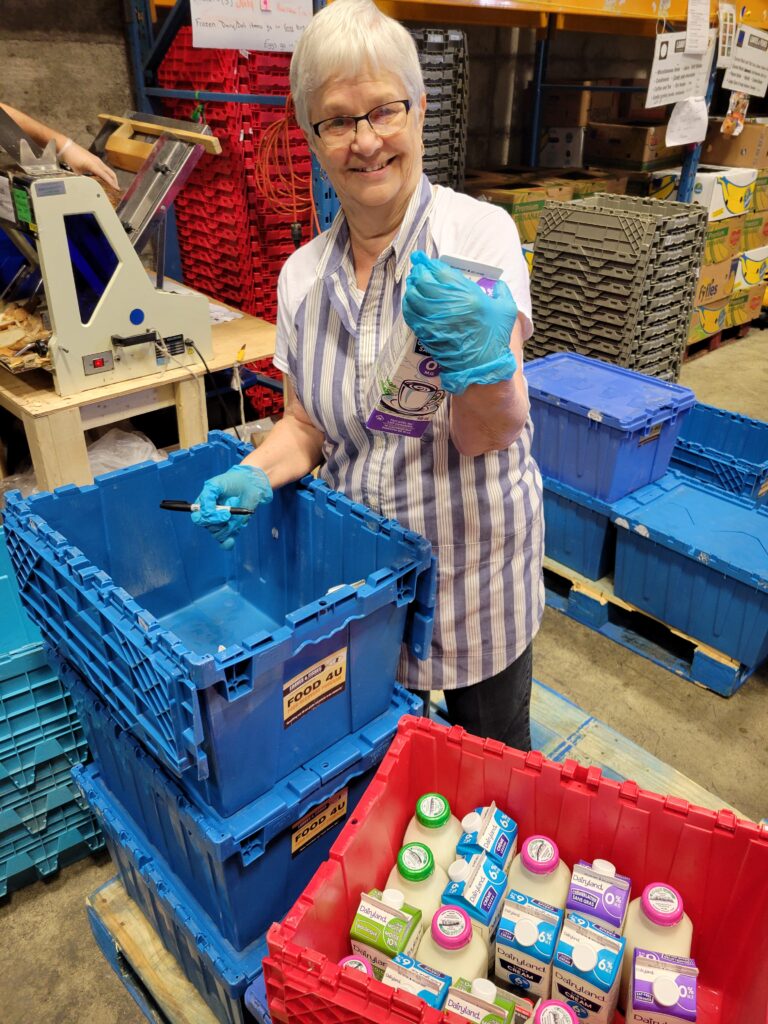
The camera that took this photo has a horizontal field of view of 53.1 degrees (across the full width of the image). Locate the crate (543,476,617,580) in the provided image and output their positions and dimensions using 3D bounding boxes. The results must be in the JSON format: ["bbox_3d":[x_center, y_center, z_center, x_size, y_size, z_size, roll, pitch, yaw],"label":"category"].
[{"bbox_3d":[0.680,-0.039,2.750,0.390,0.308,0.540,-24,37,-35],"label":"crate"}]

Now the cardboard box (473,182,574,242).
[{"bbox_3d":[0.698,-1.627,4.149,0.503,0.247,0.405,-24,37,-36],"label":"cardboard box"}]

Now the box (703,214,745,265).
[{"bbox_3d":[1.966,-1.757,4.867,0.503,0.247,0.405,-24,37,-36],"label":"box"}]

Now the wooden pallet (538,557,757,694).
[{"bbox_3d":[1.137,0.112,2.936,1.219,0.141,1.016,-24,37,-36],"label":"wooden pallet"}]

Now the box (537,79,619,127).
[{"bbox_3d":[1.301,-2.685,5.039,0.460,0.250,0.405,-24,37,-36],"label":"box"}]

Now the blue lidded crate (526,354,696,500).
[{"bbox_3d":[0.687,-0.299,2.606,0.390,0.308,0.540,-23,36,-35],"label":"blue lidded crate"}]

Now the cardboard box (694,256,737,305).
[{"bbox_3d":[1.968,-1.540,4.988,0.503,0.247,0.405,-24,37,-36],"label":"cardboard box"}]

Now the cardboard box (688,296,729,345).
[{"bbox_3d":[1.969,-1.323,5.109,0.503,0.247,0.405,-24,37,-36],"label":"cardboard box"}]

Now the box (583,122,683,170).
[{"bbox_3d":[1.629,-2.359,4.951,0.503,0.247,0.405,-25,37,-36],"label":"box"}]

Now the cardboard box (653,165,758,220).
[{"bbox_3d":[1.965,-1.974,4.746,0.503,0.247,0.405,-24,37,-36],"label":"cardboard box"}]

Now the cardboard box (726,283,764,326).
[{"bbox_3d":[2.344,-1.490,5.405,0.503,0.247,0.405,-24,37,-36],"label":"cardboard box"}]

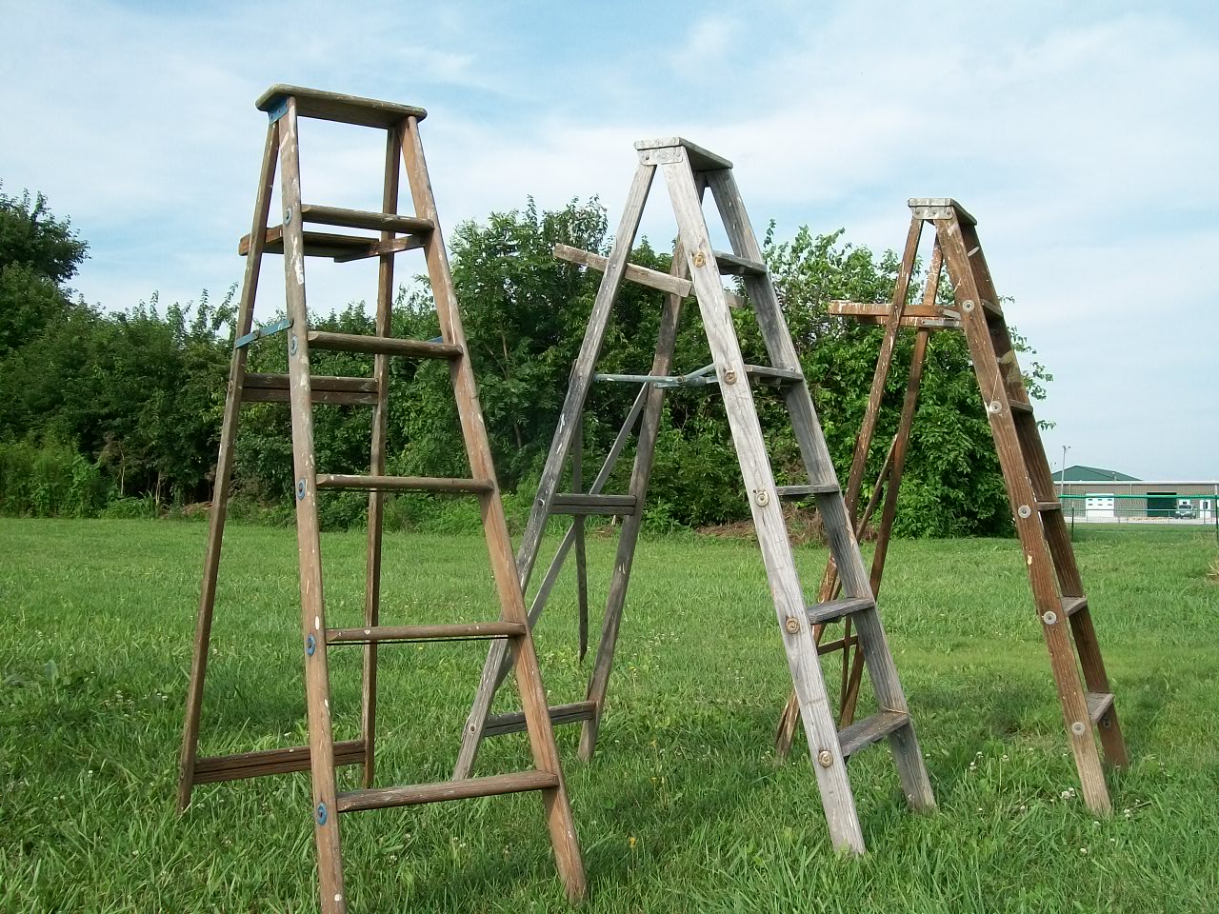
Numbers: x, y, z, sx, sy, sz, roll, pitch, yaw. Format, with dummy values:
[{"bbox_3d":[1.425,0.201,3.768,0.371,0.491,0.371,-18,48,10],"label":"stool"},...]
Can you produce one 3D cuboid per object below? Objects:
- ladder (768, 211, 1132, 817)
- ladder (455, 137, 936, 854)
[{"bbox_3d":[1.060,0.097,3.890,0.955,1.714,0.568,0,-2,27],"label":"ladder"},{"bbox_3d":[0.221,0.045,3.324,1.131,1.694,0.569,0,-2,30],"label":"ladder"}]

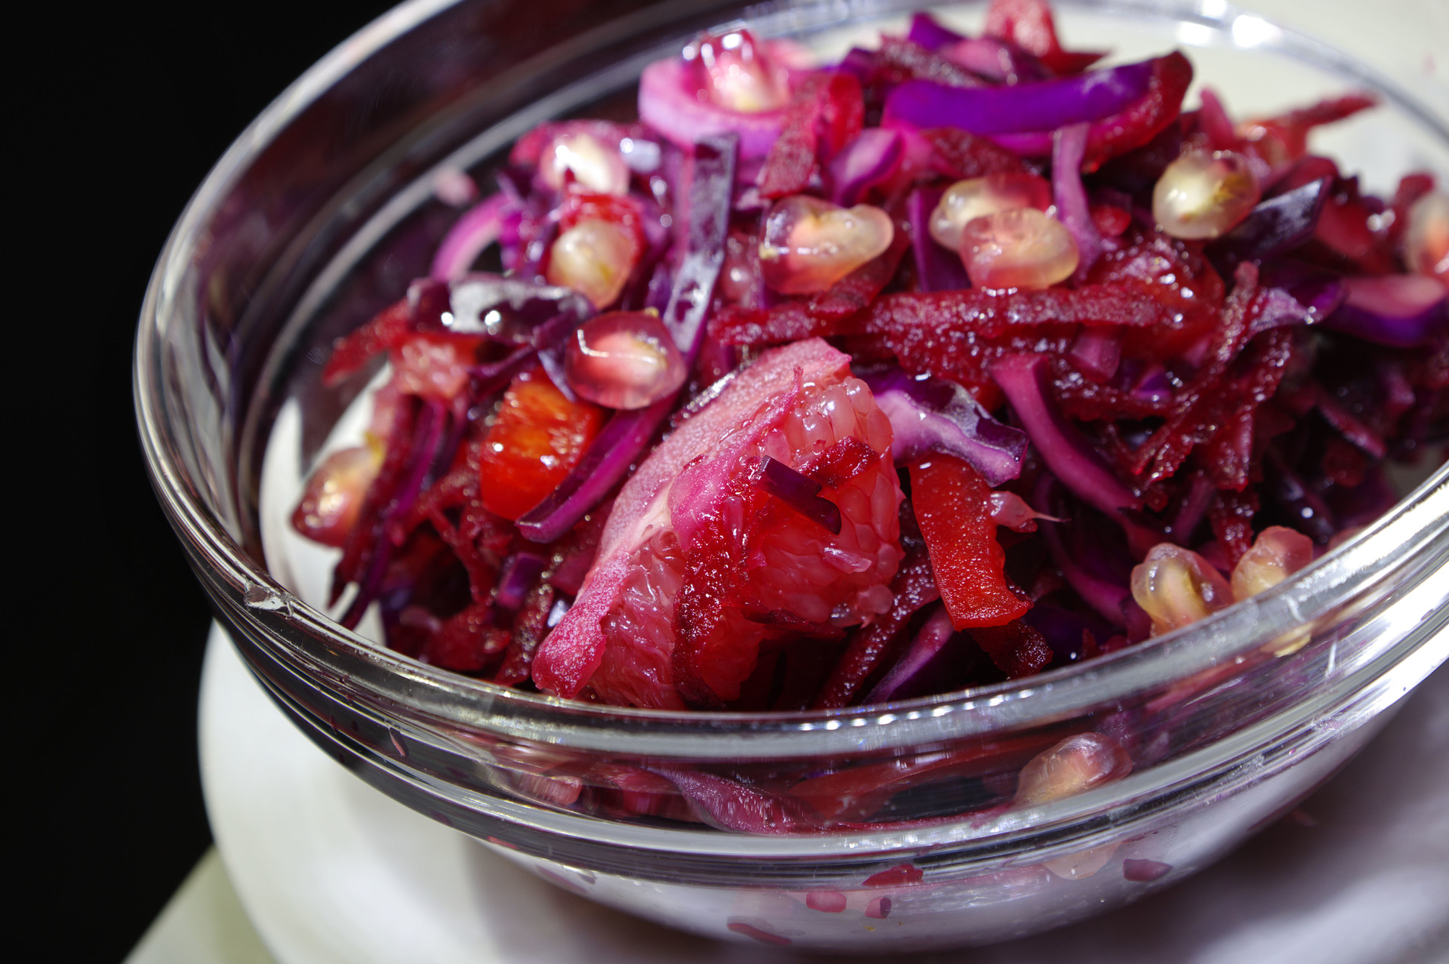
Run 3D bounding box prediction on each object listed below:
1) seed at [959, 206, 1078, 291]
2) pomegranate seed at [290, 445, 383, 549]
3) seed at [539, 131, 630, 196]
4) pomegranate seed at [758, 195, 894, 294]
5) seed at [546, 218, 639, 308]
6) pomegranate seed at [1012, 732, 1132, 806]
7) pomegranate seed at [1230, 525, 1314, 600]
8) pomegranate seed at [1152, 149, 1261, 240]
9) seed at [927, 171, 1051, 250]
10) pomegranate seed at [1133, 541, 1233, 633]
[{"bbox_3d":[0.026,-0.021,0.239,0.011,0.007,0.007,5,41,0],"label":"seed"},{"bbox_3d":[-0.036,0.001,0.255,0.007,0.007,0.011,35,90,0],"label":"pomegranate seed"},{"bbox_3d":[-0.014,-0.031,0.263,0.009,0.007,0.007,30,48,0],"label":"seed"},{"bbox_3d":[0.009,-0.021,0.243,0.012,0.008,0.008,-8,40,0],"label":"pomegranate seed"},{"bbox_3d":[-0.012,-0.021,0.253,0.008,0.008,0.009,25,90,0],"label":"seed"},{"bbox_3d":[0.029,0.024,0.221,0.010,0.006,0.006,-27,41,0],"label":"pomegranate seed"},{"bbox_3d":[0.046,0.008,0.229,0.007,0.007,0.009,30,90,0],"label":"pomegranate seed"},{"bbox_3d":[0.044,-0.026,0.247,0.010,0.008,0.008,-15,40,0],"label":"pomegranate seed"},{"bbox_3d":[0.024,-0.025,0.247,0.011,0.007,0.007,-12,40,0],"label":"seed"},{"bbox_3d":[0.039,0.010,0.229,0.008,0.009,0.007,-30,0,0],"label":"pomegranate seed"}]

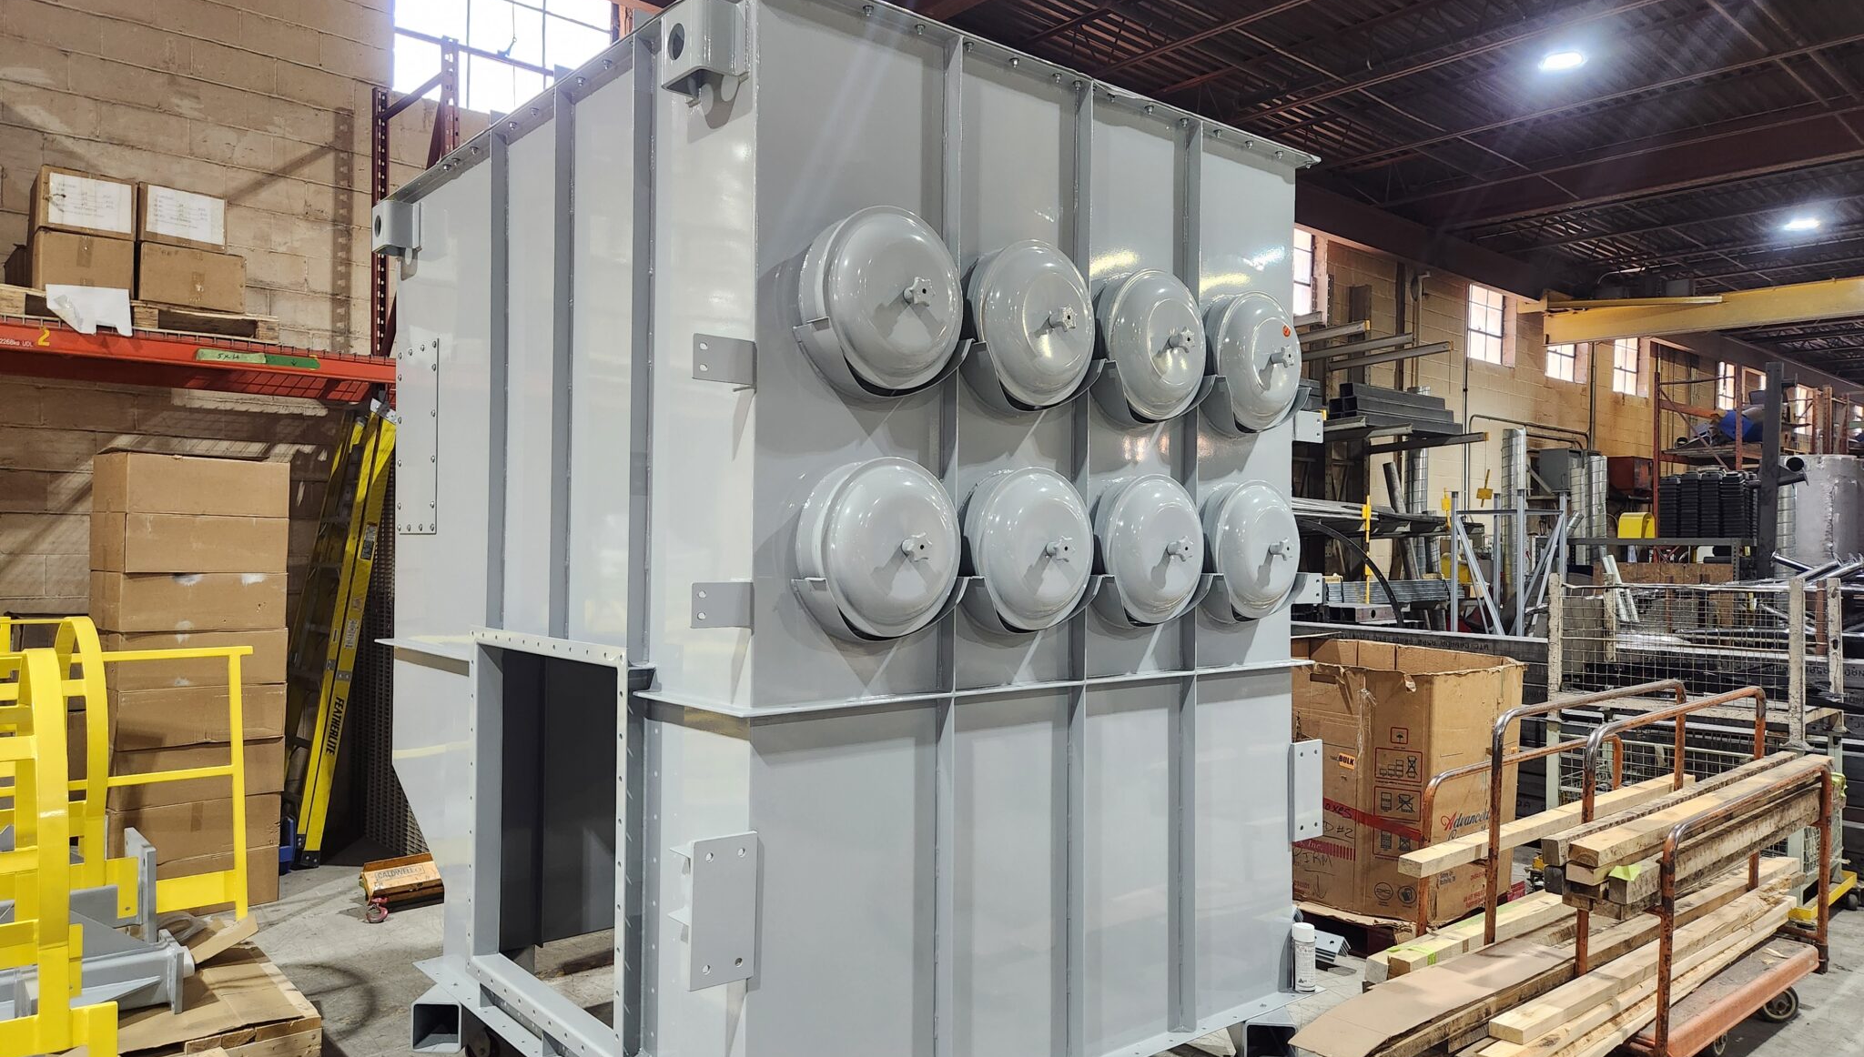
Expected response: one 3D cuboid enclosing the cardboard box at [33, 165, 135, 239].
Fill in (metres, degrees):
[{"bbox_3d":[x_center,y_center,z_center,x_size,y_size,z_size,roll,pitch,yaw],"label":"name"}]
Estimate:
[{"bbox_3d":[-3.657,-1.358,5.338,0.326,0.243,0.372,1,-1,-42],"label":"cardboard box"}]

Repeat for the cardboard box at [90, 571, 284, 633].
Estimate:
[{"bbox_3d":[-3.306,0.317,5.514,0.485,0.248,0.638,0,-1,43],"label":"cardboard box"}]

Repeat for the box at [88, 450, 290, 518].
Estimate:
[{"bbox_3d":[-3.296,-0.178,5.524,0.485,0.248,0.638,0,-1,42],"label":"box"}]

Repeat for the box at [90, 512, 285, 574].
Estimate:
[{"bbox_3d":[-3.308,0.071,5.541,0.430,0.248,0.645,0,-1,41],"label":"box"}]

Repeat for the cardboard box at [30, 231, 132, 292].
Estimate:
[{"bbox_3d":[-3.619,-1.091,5.281,0.325,0.245,0.420,1,-1,-39],"label":"cardboard box"}]

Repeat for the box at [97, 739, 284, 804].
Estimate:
[{"bbox_3d":[-3.316,1.060,5.543,0.638,0.248,0.485,1,-1,-43],"label":"box"}]

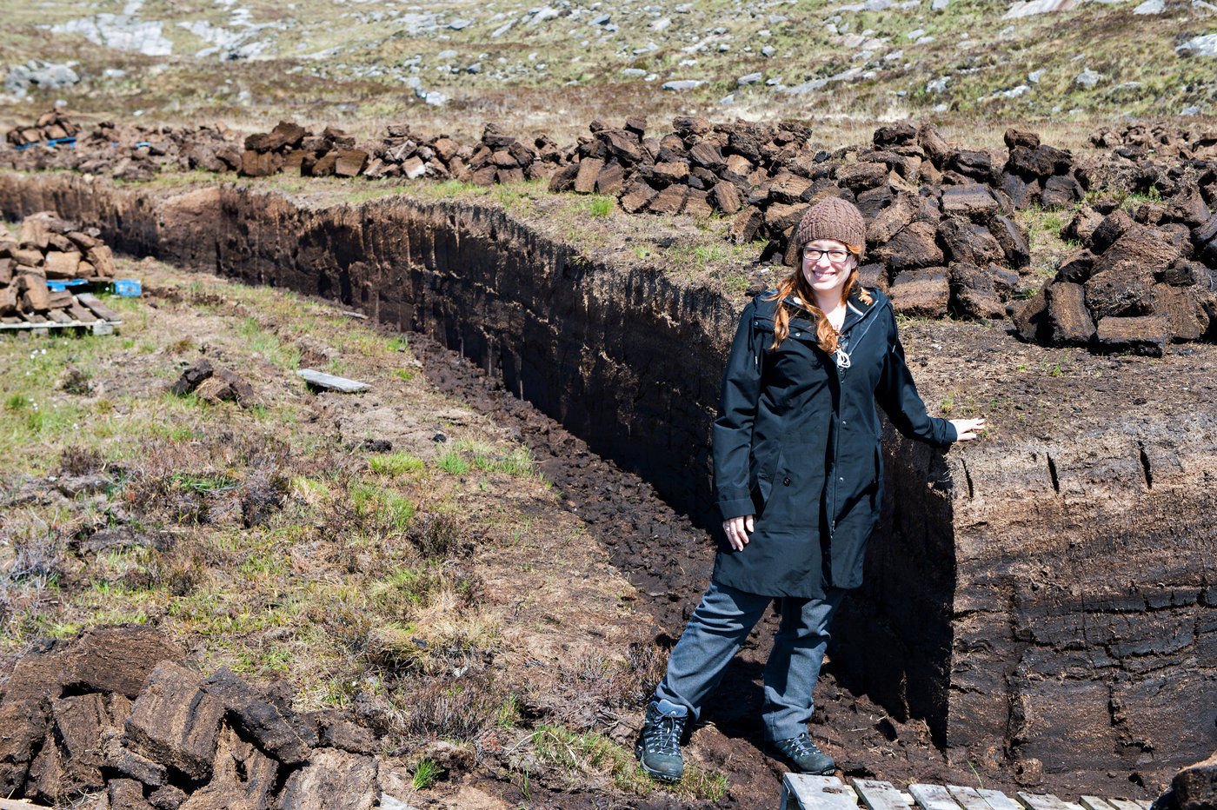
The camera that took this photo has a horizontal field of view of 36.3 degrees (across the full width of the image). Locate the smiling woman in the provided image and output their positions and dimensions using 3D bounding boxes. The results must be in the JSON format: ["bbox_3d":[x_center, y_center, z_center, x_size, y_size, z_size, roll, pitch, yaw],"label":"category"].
[{"bbox_3d":[0.605,0.229,5.380,1.000,1.660,0.430,-3,10,-21],"label":"smiling woman"}]

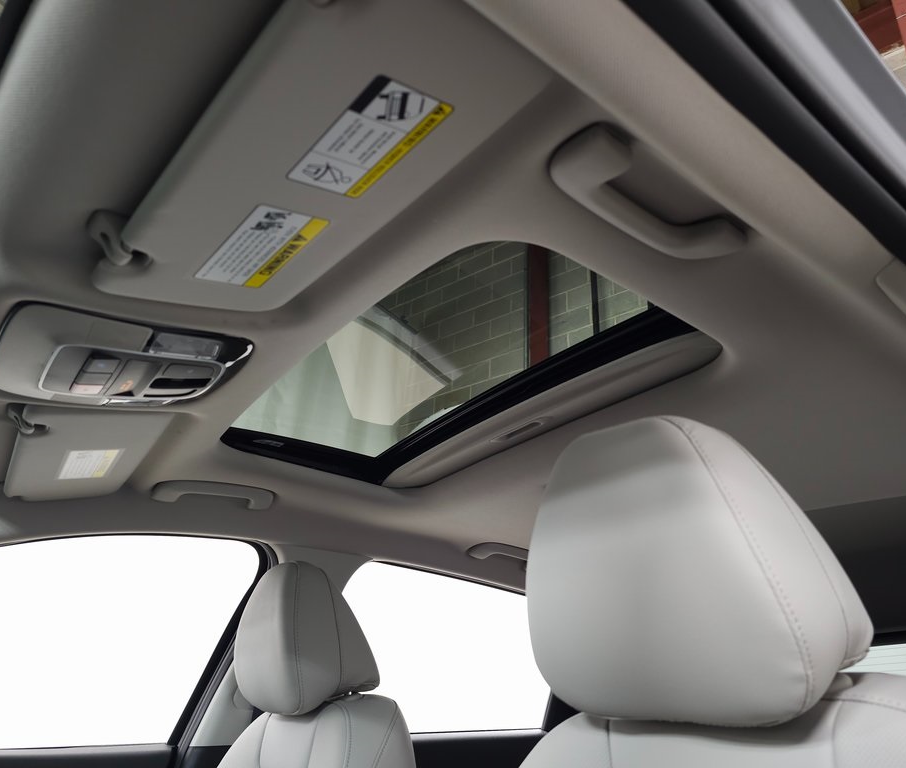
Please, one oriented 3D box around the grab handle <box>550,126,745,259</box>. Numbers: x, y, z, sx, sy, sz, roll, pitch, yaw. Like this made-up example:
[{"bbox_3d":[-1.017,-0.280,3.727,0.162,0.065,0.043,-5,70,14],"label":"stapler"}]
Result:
[{"bbox_3d":[0.162,-0.142,0.527,0.207,0.040,0.053,14,-29,-39],"label":"grab handle"}]

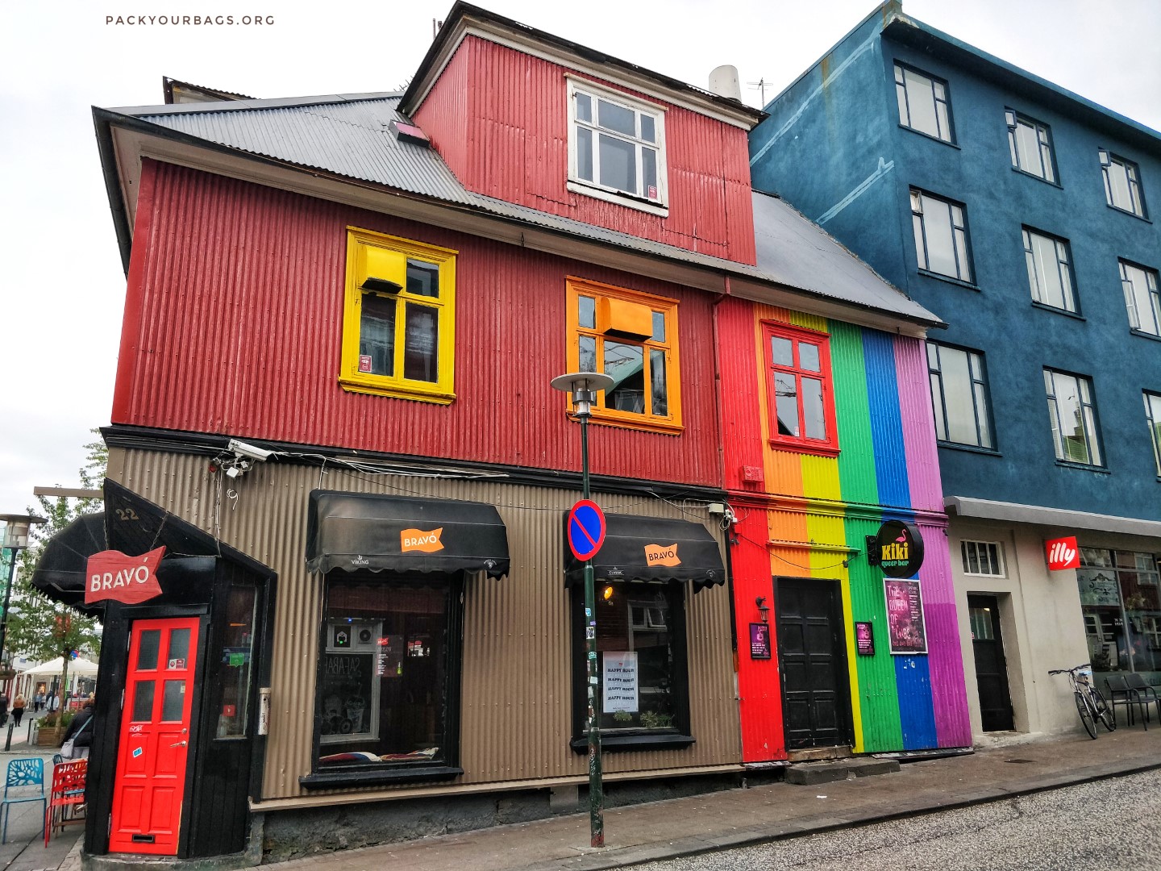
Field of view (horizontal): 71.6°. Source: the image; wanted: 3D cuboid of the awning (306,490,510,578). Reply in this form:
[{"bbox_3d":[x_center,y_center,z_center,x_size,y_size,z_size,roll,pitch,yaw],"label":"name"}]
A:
[{"bbox_3d":[-1.809,1.069,8.574,2.020,0.890,0.620,7,-15,-28],"label":"awning"}]

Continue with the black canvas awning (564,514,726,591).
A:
[{"bbox_3d":[0.799,1.418,9.846,1.870,0.960,0.740,7,-16,-25],"label":"black canvas awning"}]

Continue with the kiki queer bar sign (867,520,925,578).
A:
[{"bbox_3d":[4.558,1.645,11.628,0.220,0.800,0.840,7,-16,-25],"label":"kiki queer bar sign"}]

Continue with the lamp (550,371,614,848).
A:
[{"bbox_3d":[0.051,1.610,8.096,0.780,4.630,0.780,0,-15,0],"label":"lamp"}]

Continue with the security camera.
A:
[{"bbox_3d":[-3.275,0.149,7.996,0.120,0.120,0.420,-12,-26,40],"label":"security camera"}]

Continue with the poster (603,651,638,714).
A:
[{"bbox_3d":[0.501,3.013,9.839,0.498,0.708,0.020,7,-15,-28],"label":"poster"}]

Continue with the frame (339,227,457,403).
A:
[{"bbox_3d":[-2.093,-1.397,9.413,1.370,1.970,0.200,7,-16,-25],"label":"frame"}]

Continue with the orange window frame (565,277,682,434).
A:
[{"bbox_3d":[0.614,-1.048,10.706,1.760,1.960,0.200,7,-16,-25],"label":"orange window frame"}]

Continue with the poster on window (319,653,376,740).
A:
[{"bbox_3d":[-2.392,2.689,8.308,0.537,0.853,0.020,7,-15,-28],"label":"poster on window"}]

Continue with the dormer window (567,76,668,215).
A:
[{"bbox_3d":[0.553,-4.116,11.477,1.642,1.745,0.150,7,-15,-28],"label":"dormer window"}]

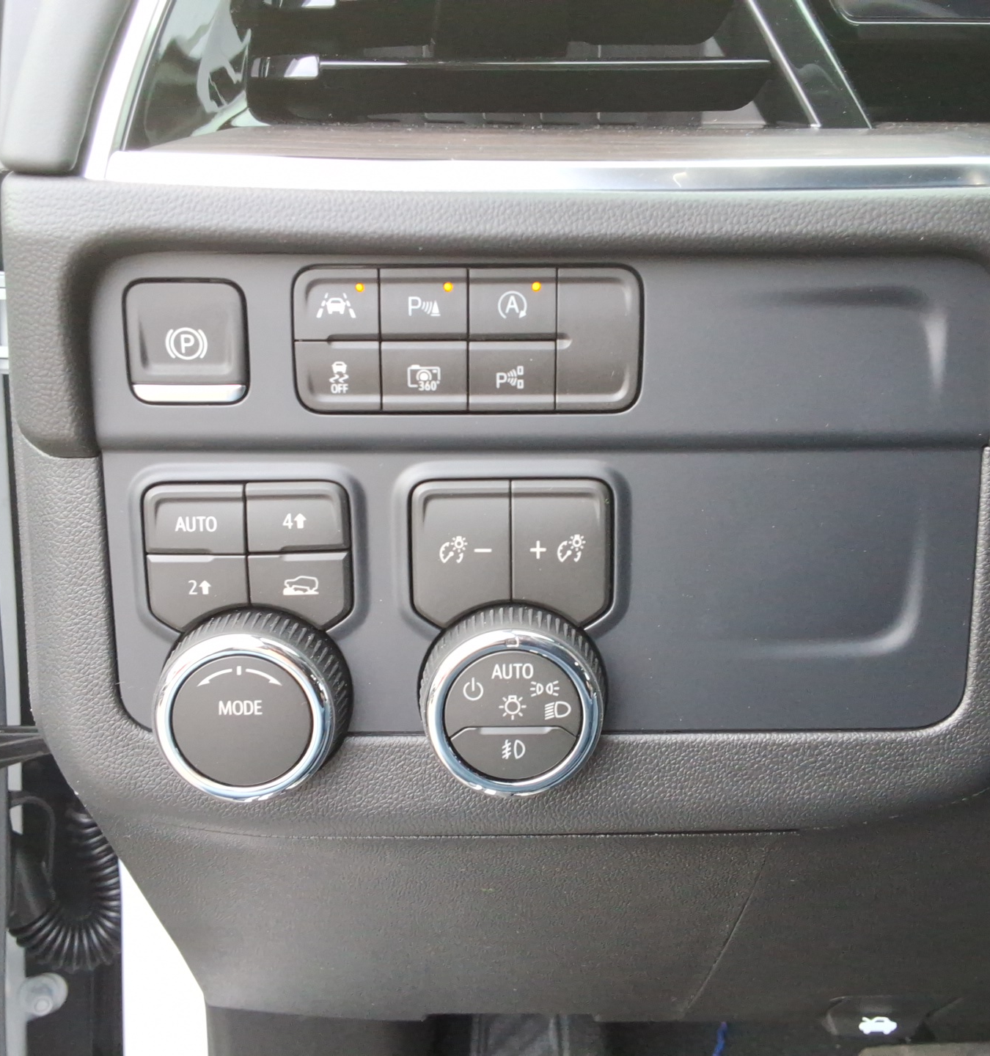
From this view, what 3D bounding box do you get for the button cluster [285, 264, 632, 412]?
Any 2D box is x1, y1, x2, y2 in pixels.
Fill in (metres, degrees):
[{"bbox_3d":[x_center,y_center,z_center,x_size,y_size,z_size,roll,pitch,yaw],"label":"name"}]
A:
[{"bbox_3d":[-0.006,-0.044,0.269,0.079,0.034,0.010,0,12,0],"label":"button cluster"}]

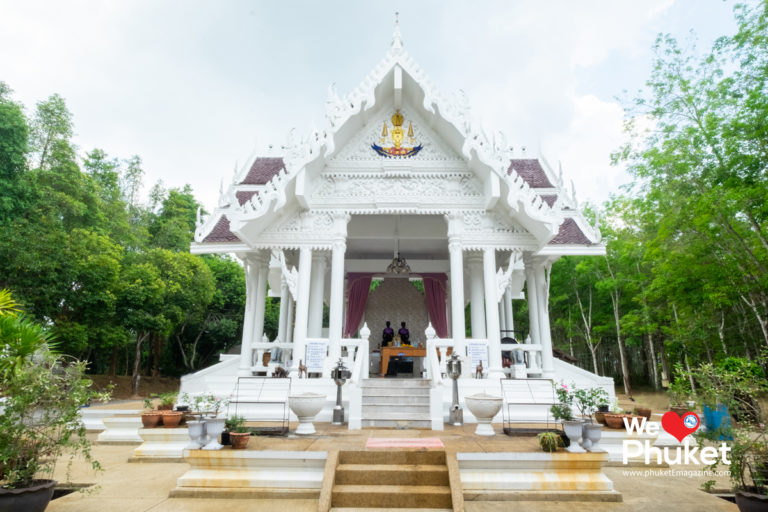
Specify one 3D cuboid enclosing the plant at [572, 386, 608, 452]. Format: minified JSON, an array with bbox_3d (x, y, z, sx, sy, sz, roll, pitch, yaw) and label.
[{"bbox_3d":[2.673,2.114,4.994,0.393,0.740,0.380,0,-16,2],"label":"plant"}]

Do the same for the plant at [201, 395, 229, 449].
[{"bbox_3d":[-2.162,2.118,4.920,0.312,0.600,0.330,0,-16,2],"label":"plant"}]

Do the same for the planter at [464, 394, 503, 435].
[{"bbox_3d":[1.554,2.481,6.032,0.589,0.565,0.589,0,-16,2],"label":"planter"}]

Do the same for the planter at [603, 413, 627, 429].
[{"bbox_3d":[4.065,2.898,6.752,0.382,0.195,0.382,0,-16,2],"label":"planter"}]

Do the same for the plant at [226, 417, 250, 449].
[{"bbox_3d":[-1.840,2.248,4.870,0.272,0.330,0.290,0,-16,2],"label":"plant"}]

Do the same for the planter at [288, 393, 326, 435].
[{"bbox_3d":[-1.186,2.455,5.990,0.586,0.540,0.586,0,-16,2],"label":"planter"}]

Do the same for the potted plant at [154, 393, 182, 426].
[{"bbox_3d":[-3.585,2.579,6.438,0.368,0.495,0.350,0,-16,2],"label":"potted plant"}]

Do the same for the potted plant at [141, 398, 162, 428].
[{"bbox_3d":[-3.860,2.614,6.387,0.304,0.395,0.320,0,-16,2],"label":"potted plant"}]

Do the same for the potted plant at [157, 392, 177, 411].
[{"bbox_3d":[-4.503,3.058,7.959,0.350,0.365,0.320,0,-16,2],"label":"potted plant"}]

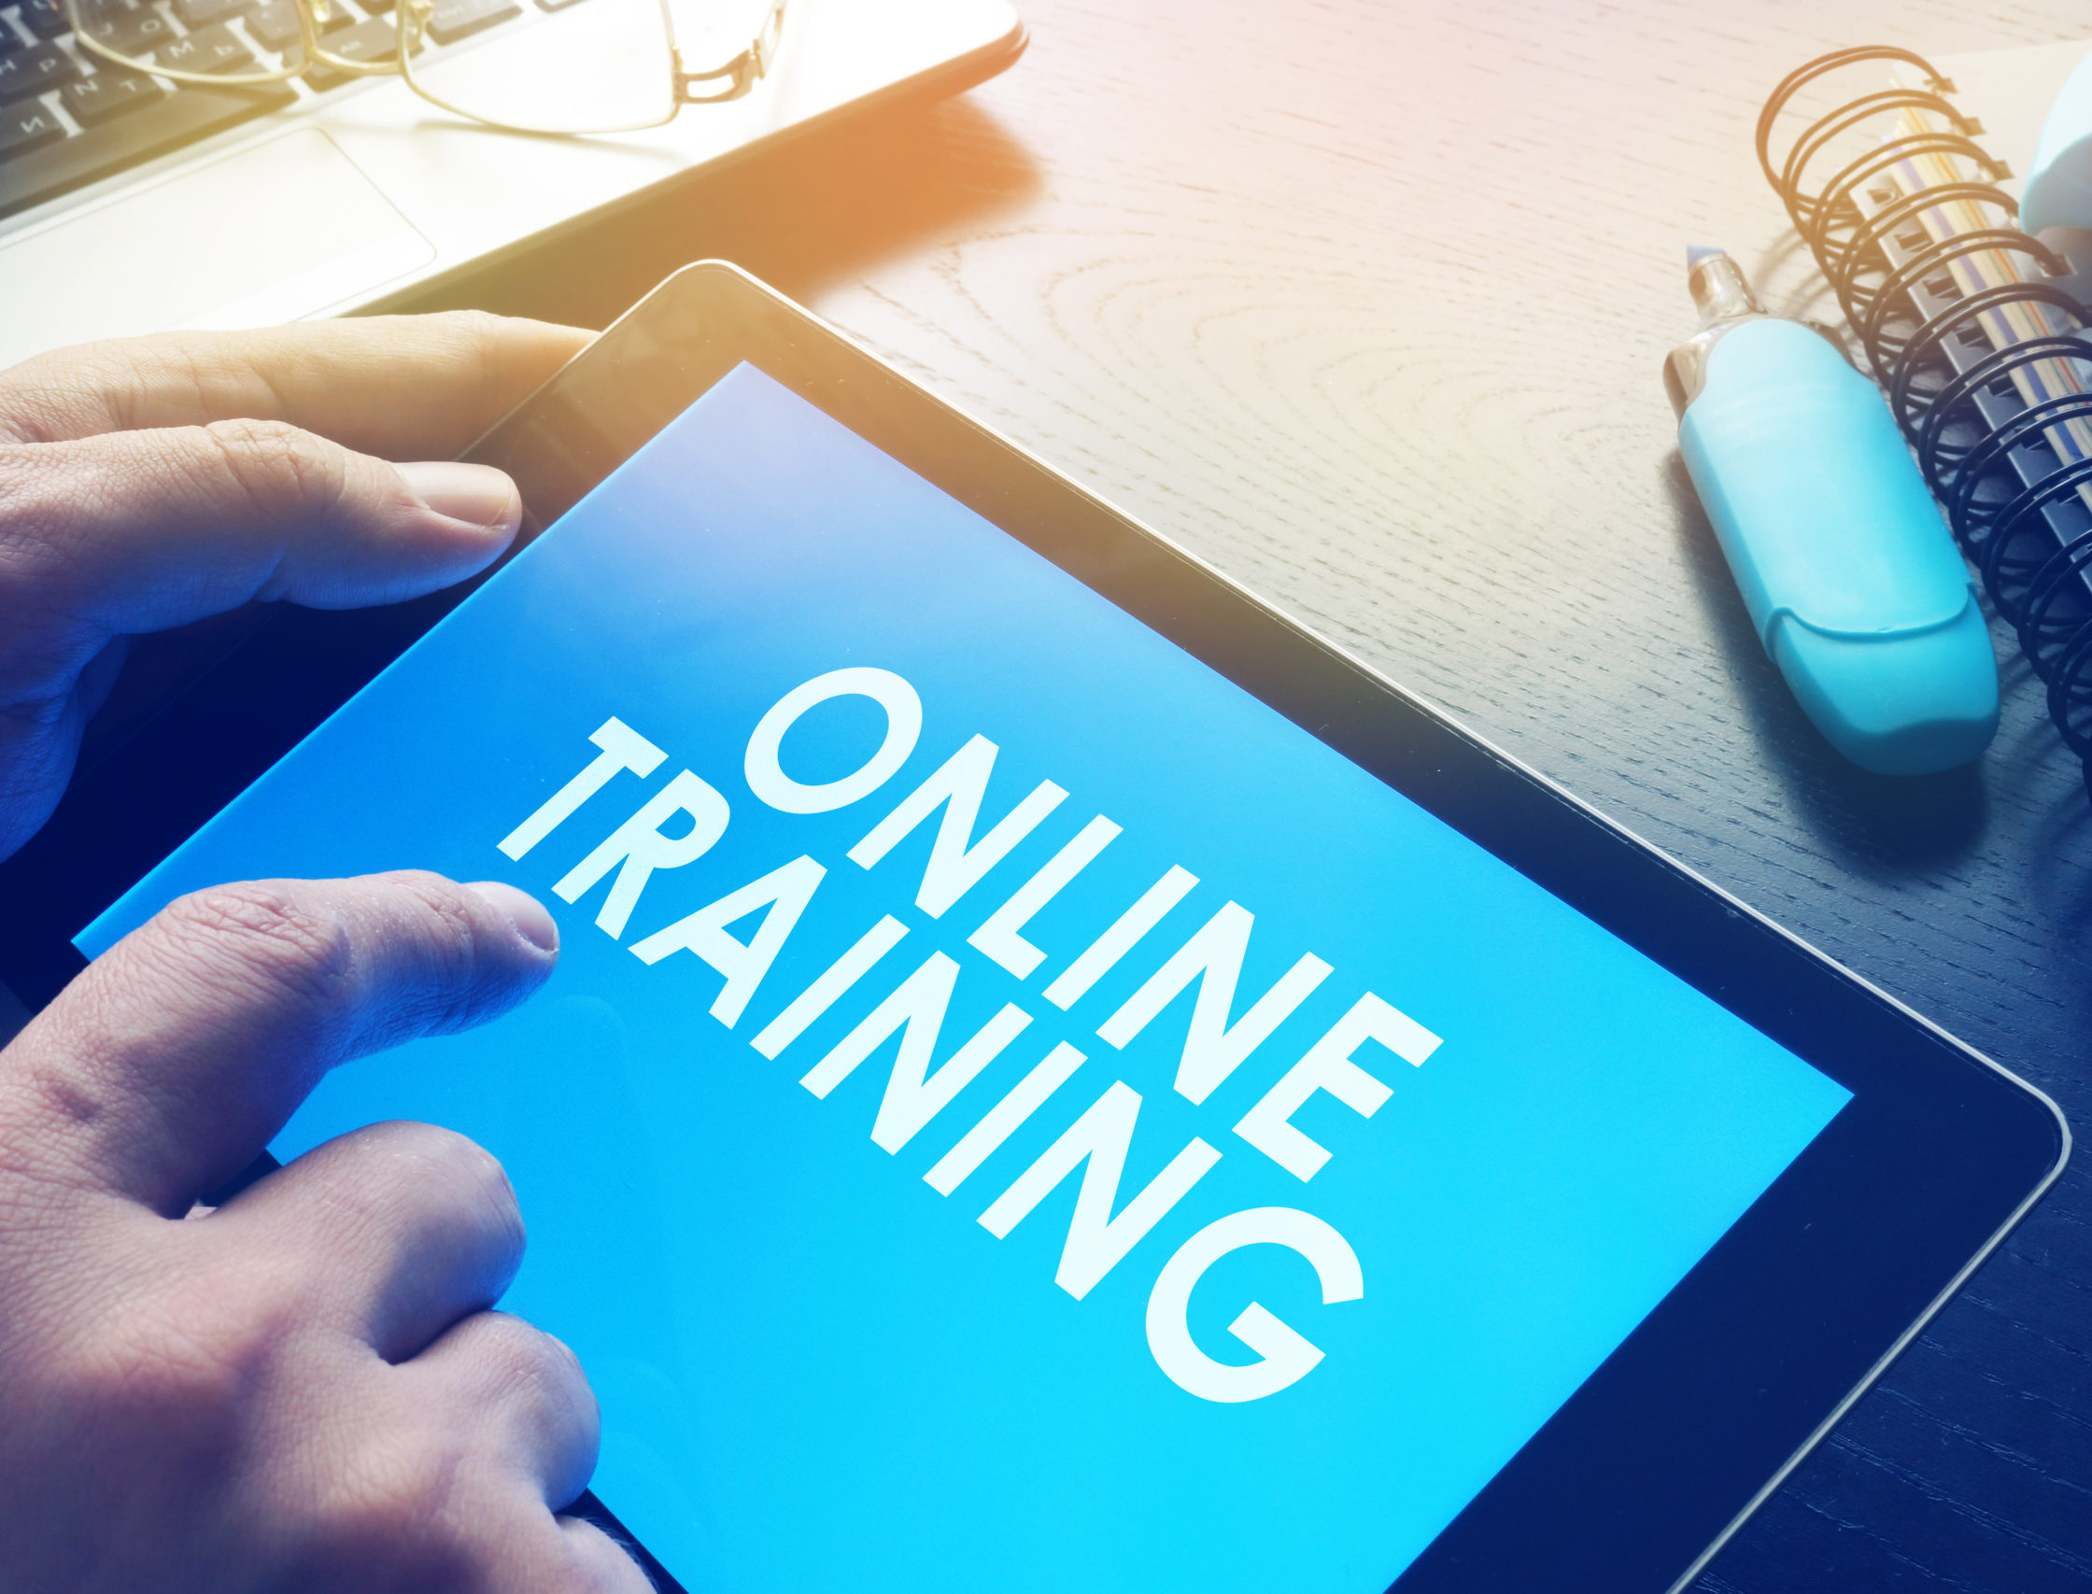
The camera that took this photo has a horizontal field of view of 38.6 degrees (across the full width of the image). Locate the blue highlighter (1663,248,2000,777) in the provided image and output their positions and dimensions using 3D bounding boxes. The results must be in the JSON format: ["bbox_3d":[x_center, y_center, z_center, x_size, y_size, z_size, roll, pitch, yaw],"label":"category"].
[{"bbox_3d":[0.106,-0.044,0.415,0.027,0.016,0.110,-8,44,1],"label":"blue highlighter"}]

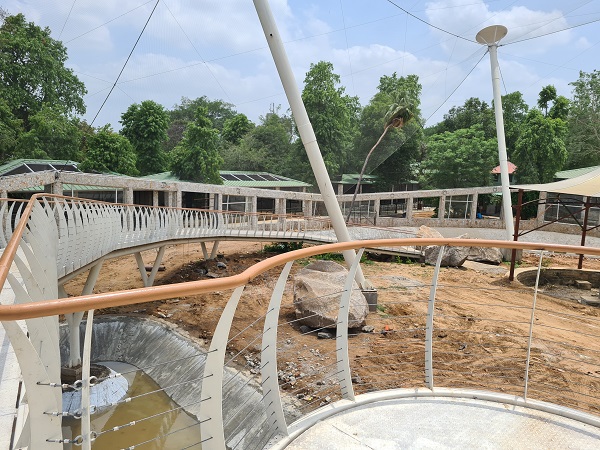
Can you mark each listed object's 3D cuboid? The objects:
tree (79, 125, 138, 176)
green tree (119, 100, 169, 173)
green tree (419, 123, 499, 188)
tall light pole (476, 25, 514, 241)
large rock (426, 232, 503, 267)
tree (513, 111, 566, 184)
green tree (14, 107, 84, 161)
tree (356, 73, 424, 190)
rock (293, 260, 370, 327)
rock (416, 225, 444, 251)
[{"bbox_3d":[-12.431,-3.511,29.310,4.054,5.947,3.851,0,7,-23],"label":"tree"},{"bbox_3d":[-11.117,-4.843,32.420,3.728,8.043,3.541,0,6,-19],"label":"green tree"},{"bbox_3d":[11.820,-3.891,34.388,6.020,7.427,5.719,4,6,19],"label":"green tree"},{"bbox_3d":[8.500,-3.424,19.050,1.300,9.601,1.300,-4,3,25],"label":"tall light pole"},{"bbox_3d":[6.570,0.998,18.000,3.000,1.100,1.700,4,6,20],"label":"large rock"},{"bbox_3d":[17.905,-4.390,34.462,4.277,8.851,4.064,5,7,27],"label":"tree"},{"bbox_3d":[-17.992,-4.753,32.384,5.069,7.366,4.816,-1,7,-29],"label":"green tree"},{"bbox_3d":[7.801,-7.287,40.656,6.337,12.572,6.020,3,6,10],"label":"tree"},{"bbox_3d":[0.729,1.587,10.600,1.680,1.270,1.500,3,6,4],"label":"rock"},{"bbox_3d":[5.697,0.609,19.600,1.300,1.250,1.200,4,6,16],"label":"rock"}]

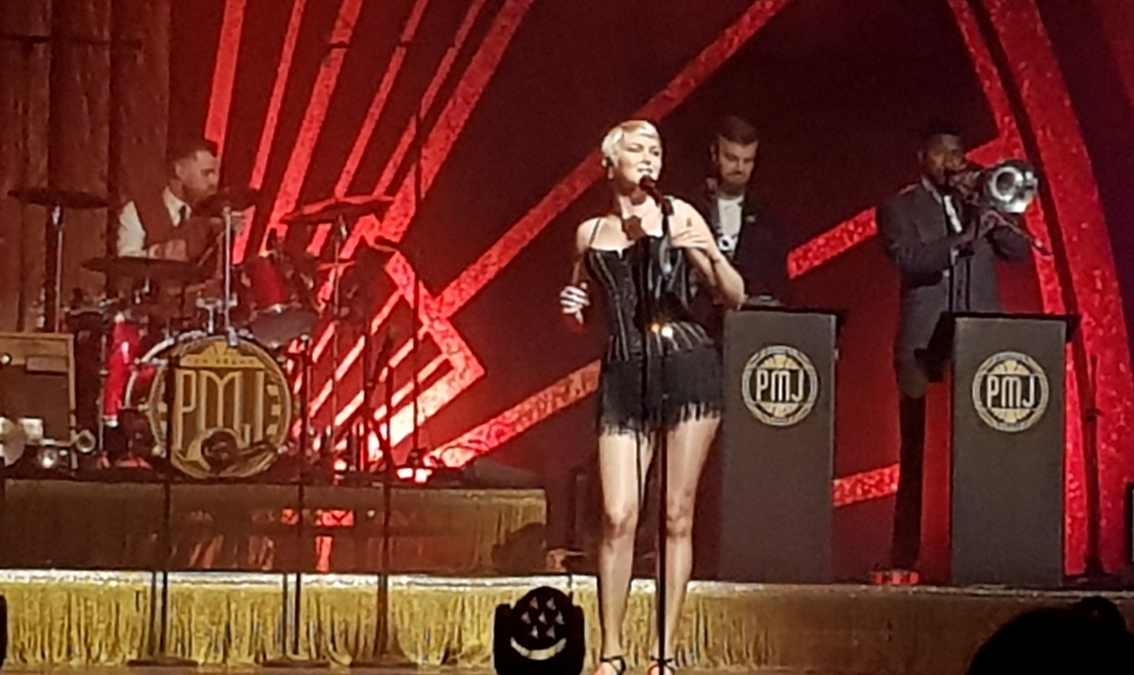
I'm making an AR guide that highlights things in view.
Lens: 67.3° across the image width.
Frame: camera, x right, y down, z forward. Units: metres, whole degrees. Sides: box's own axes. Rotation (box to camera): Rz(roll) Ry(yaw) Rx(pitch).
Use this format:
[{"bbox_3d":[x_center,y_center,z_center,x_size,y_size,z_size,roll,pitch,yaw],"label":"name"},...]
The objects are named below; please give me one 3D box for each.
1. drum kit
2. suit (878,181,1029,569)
[{"bbox_3d":[-1.500,-0.050,3.560,1.450,1.180,1.100,1,0,-19],"label":"drum kit"},{"bbox_3d":[1.500,0.145,3.300,0.520,1.500,0.420,1,0,-13],"label":"suit"}]

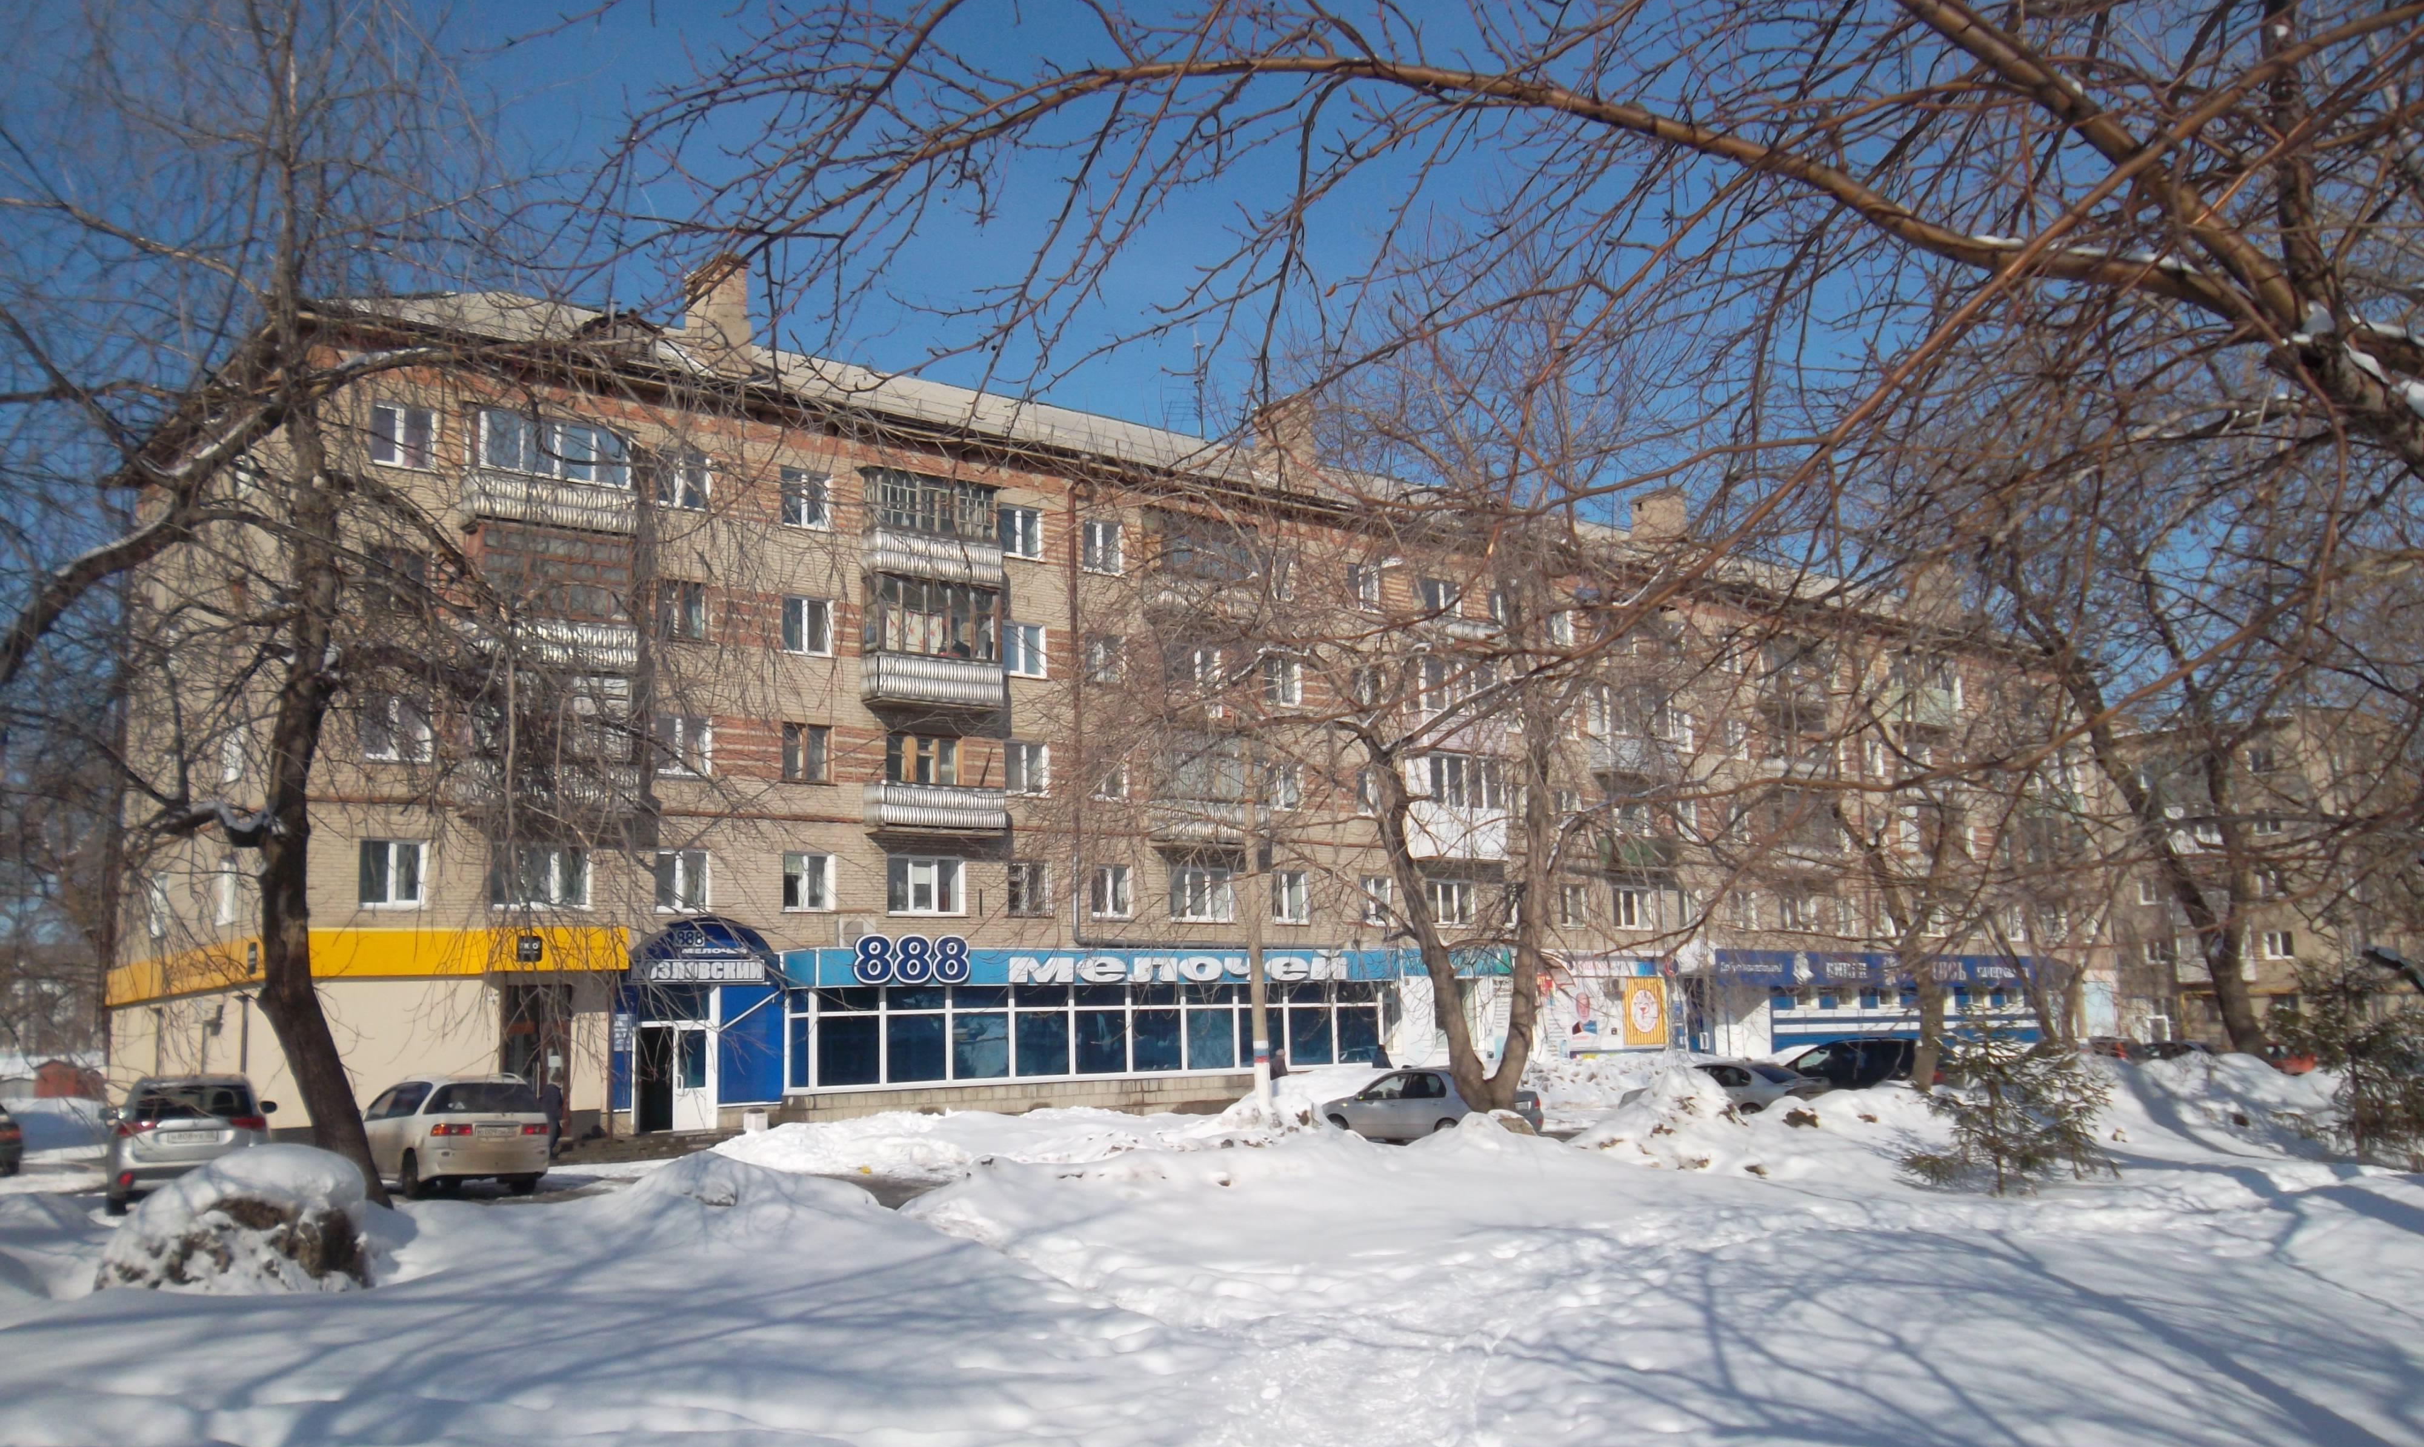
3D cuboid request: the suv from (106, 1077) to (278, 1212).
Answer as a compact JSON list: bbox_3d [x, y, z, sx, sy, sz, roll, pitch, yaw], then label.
[{"bbox_3d":[-13.219,5.386,24.449,1.810,1.680,4.680,4,-11,-29],"label":"suv"}]

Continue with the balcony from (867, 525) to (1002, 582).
[{"bbox_3d":[-6.245,-3.619,42.495,3.170,1.000,0.820,6,-12,-38],"label":"balcony"}]

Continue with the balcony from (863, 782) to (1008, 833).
[{"bbox_3d":[-5.898,1.867,40.462,3.040,1.070,0.800,5,-13,-37],"label":"balcony"}]

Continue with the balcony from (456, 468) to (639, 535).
[{"bbox_3d":[-12.970,-4.220,37.120,3.190,0.960,0.820,6,-12,-38],"label":"balcony"}]

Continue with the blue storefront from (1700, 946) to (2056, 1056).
[{"bbox_3d":[21.081,8.924,59.413,17.400,3.500,1.600,5,-13,-37],"label":"blue storefront"}]

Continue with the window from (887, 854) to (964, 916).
[{"bbox_3d":[-6.099,3.451,40.478,1.880,1.280,0.160,5,-13,-37],"label":"window"}]

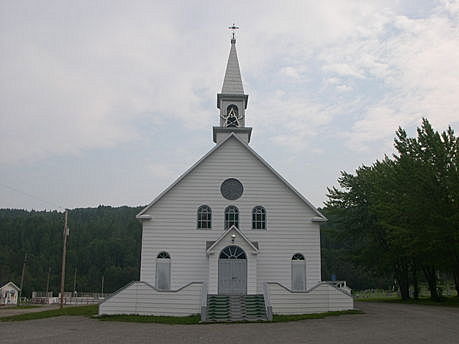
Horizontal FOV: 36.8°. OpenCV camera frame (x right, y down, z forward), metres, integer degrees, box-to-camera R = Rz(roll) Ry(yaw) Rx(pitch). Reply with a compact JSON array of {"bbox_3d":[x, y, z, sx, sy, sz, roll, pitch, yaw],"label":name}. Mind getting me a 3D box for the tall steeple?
[{"bbox_3d":[0.216,-5.956,47.462,2.639,8.932,2.639,1,-10,-3],"label":"tall steeple"}]

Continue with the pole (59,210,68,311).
[{"bbox_3d":[-14.794,7.786,61.755,0.300,8.720,0.300,1,-10,-3],"label":"pole"}]

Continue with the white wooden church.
[{"bbox_3d":[-0.308,0.313,50.897,14.920,20.097,21.569,1,-10,-3],"label":"white wooden church"}]

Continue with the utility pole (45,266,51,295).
[{"bbox_3d":[-25.789,15.980,98.406,0.250,4.652,0.250,2,-10,-3],"label":"utility pole"}]

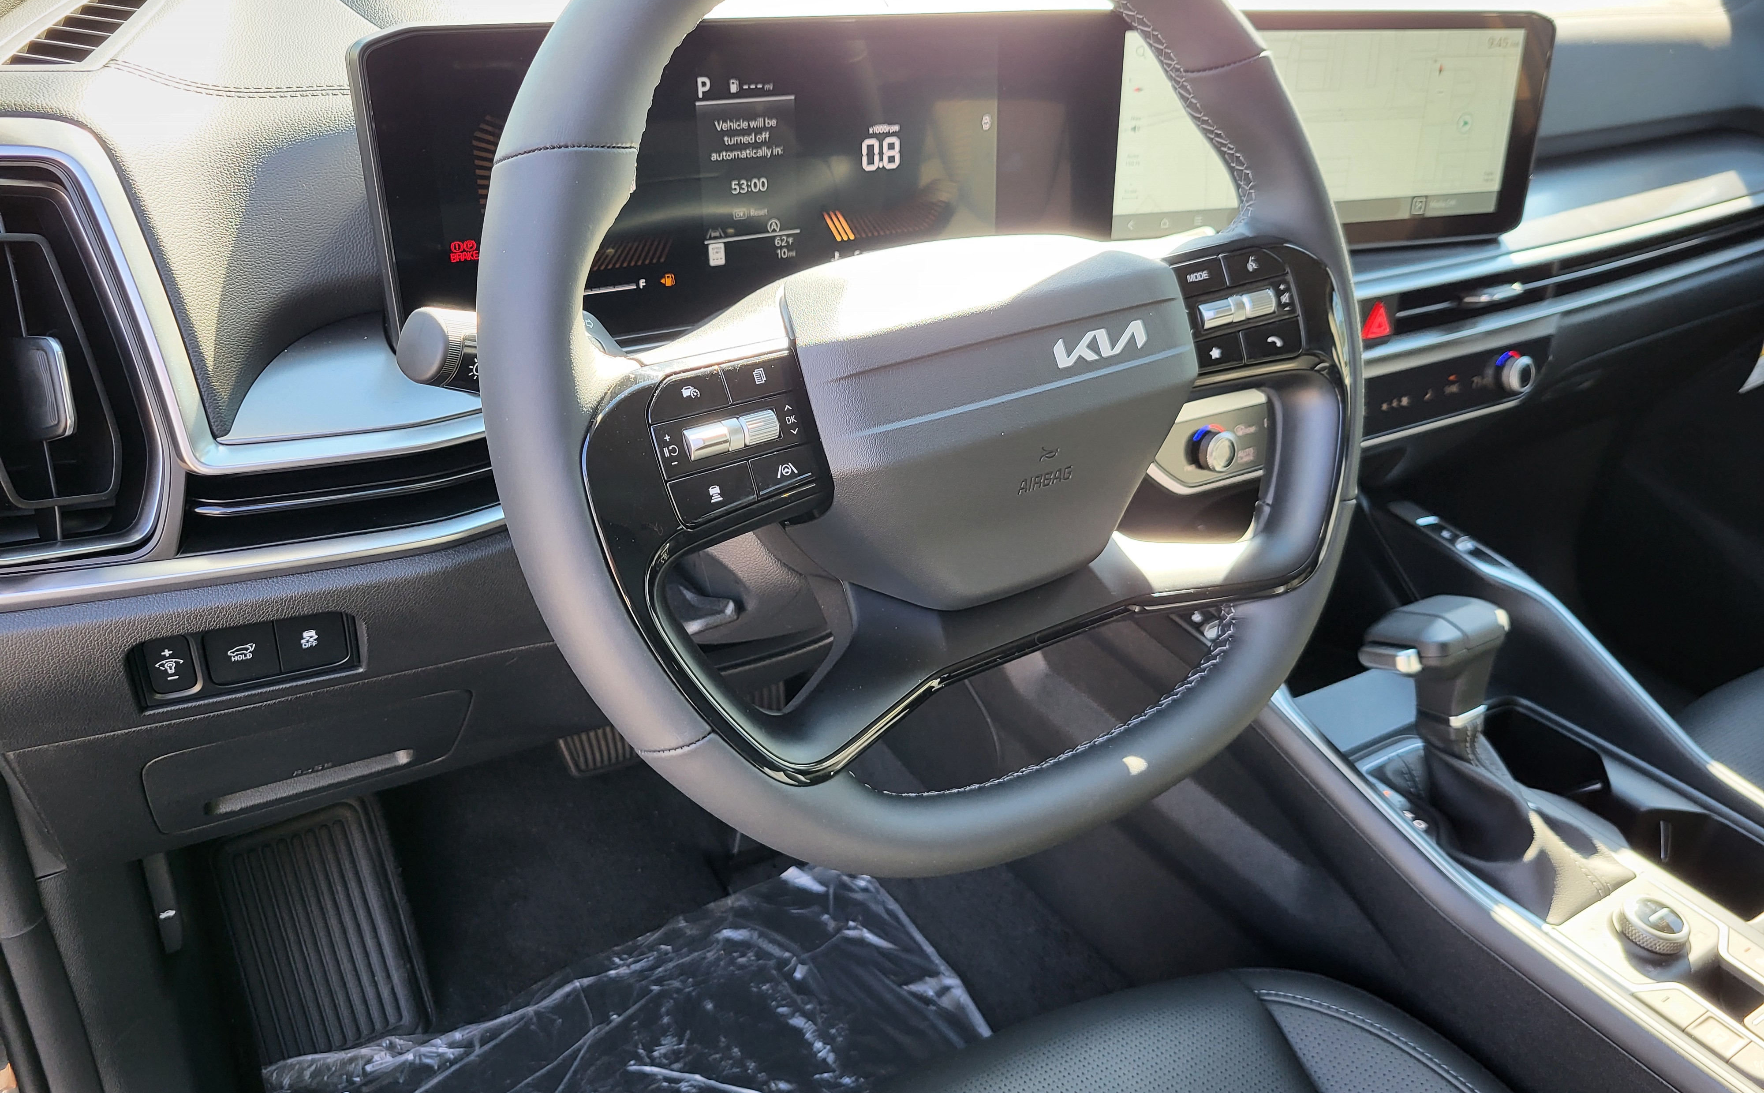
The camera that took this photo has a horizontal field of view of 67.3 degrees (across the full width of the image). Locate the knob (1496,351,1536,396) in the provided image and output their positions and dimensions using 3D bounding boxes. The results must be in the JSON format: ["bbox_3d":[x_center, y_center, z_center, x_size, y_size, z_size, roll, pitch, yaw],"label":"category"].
[{"bbox_3d":[0.406,-0.110,0.848,0.026,0.026,0.019,-11,16,-27],"label":"knob"}]

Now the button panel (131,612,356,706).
[{"bbox_3d":[-0.262,0.046,0.550,0.084,0.029,0.018,-11,24,-27],"label":"button panel"}]

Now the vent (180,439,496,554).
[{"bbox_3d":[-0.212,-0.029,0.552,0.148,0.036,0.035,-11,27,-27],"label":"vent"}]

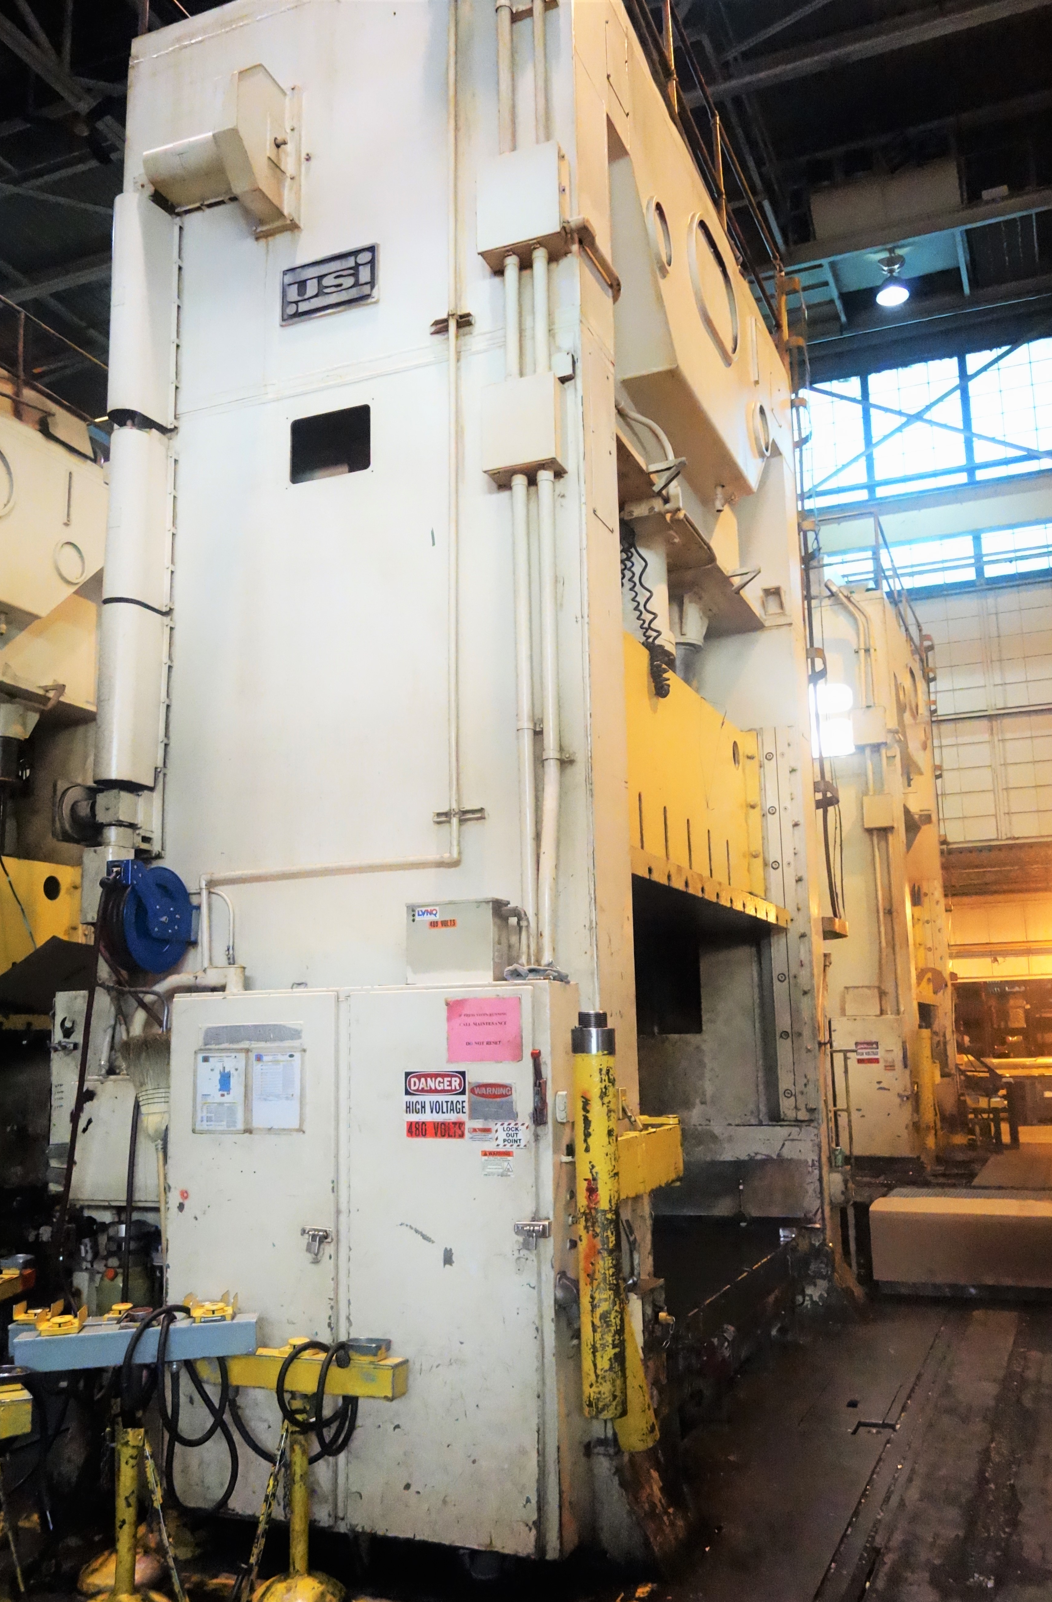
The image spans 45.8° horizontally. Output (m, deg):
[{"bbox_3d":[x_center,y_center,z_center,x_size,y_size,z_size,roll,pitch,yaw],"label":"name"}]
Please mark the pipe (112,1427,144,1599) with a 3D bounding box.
[{"bbox_3d":[-1.269,2.271,3.970,0.065,0.540,0.065,-6,-12,23],"label":"pipe"}]

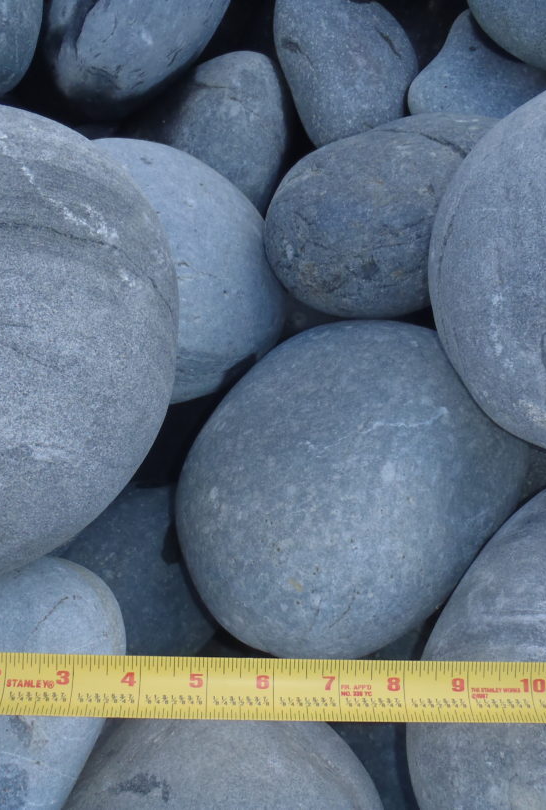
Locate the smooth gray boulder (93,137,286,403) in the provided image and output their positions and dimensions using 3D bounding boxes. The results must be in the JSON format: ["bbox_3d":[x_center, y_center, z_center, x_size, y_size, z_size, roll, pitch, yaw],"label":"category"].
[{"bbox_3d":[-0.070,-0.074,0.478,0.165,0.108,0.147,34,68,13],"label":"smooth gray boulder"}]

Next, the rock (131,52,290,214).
[{"bbox_3d":[-0.043,-0.161,0.532,0.105,0.092,0.140,27,67,10],"label":"rock"}]

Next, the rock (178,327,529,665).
[{"bbox_3d":[0.038,0.037,0.423,0.180,0.115,0.150,-42,73,-19],"label":"rock"}]

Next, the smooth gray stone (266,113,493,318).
[{"bbox_3d":[0.072,-0.106,0.490,0.155,0.100,0.112,-16,67,-9],"label":"smooth gray stone"}]

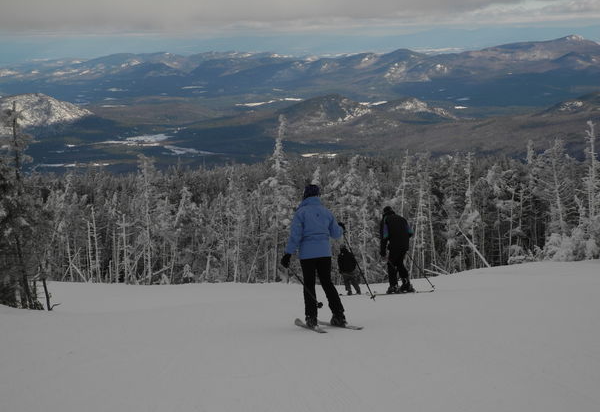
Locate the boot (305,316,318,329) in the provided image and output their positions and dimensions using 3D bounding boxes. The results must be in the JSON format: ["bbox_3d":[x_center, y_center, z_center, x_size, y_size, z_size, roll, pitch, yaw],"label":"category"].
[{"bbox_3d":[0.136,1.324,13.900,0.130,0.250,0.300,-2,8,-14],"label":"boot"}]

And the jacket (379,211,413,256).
[{"bbox_3d":[1.847,0.522,22.800,0.540,0.800,0.460,-5,9,-32],"label":"jacket"}]

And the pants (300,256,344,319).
[{"bbox_3d":[0.265,0.902,13.900,0.480,0.840,0.360,-2,8,-13],"label":"pants"}]

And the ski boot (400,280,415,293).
[{"bbox_3d":[2.084,1.551,22.850,0.140,0.280,0.310,-7,11,-44],"label":"ski boot"}]

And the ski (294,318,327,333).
[{"bbox_3d":[0.130,1.427,13.900,0.110,0.090,1.500,-2,-2,-13],"label":"ski"}]

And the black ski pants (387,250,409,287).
[{"bbox_3d":[1.886,1.180,22.800,0.360,0.790,0.350,-6,10,-38],"label":"black ski pants"}]

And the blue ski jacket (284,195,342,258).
[{"bbox_3d":[0.159,0.253,13.870,0.660,0.750,0.450,-2,8,-12],"label":"blue ski jacket"}]

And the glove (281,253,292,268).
[{"bbox_3d":[-0.159,0.641,13.870,0.120,0.170,0.130,-2,8,-12],"label":"glove"}]

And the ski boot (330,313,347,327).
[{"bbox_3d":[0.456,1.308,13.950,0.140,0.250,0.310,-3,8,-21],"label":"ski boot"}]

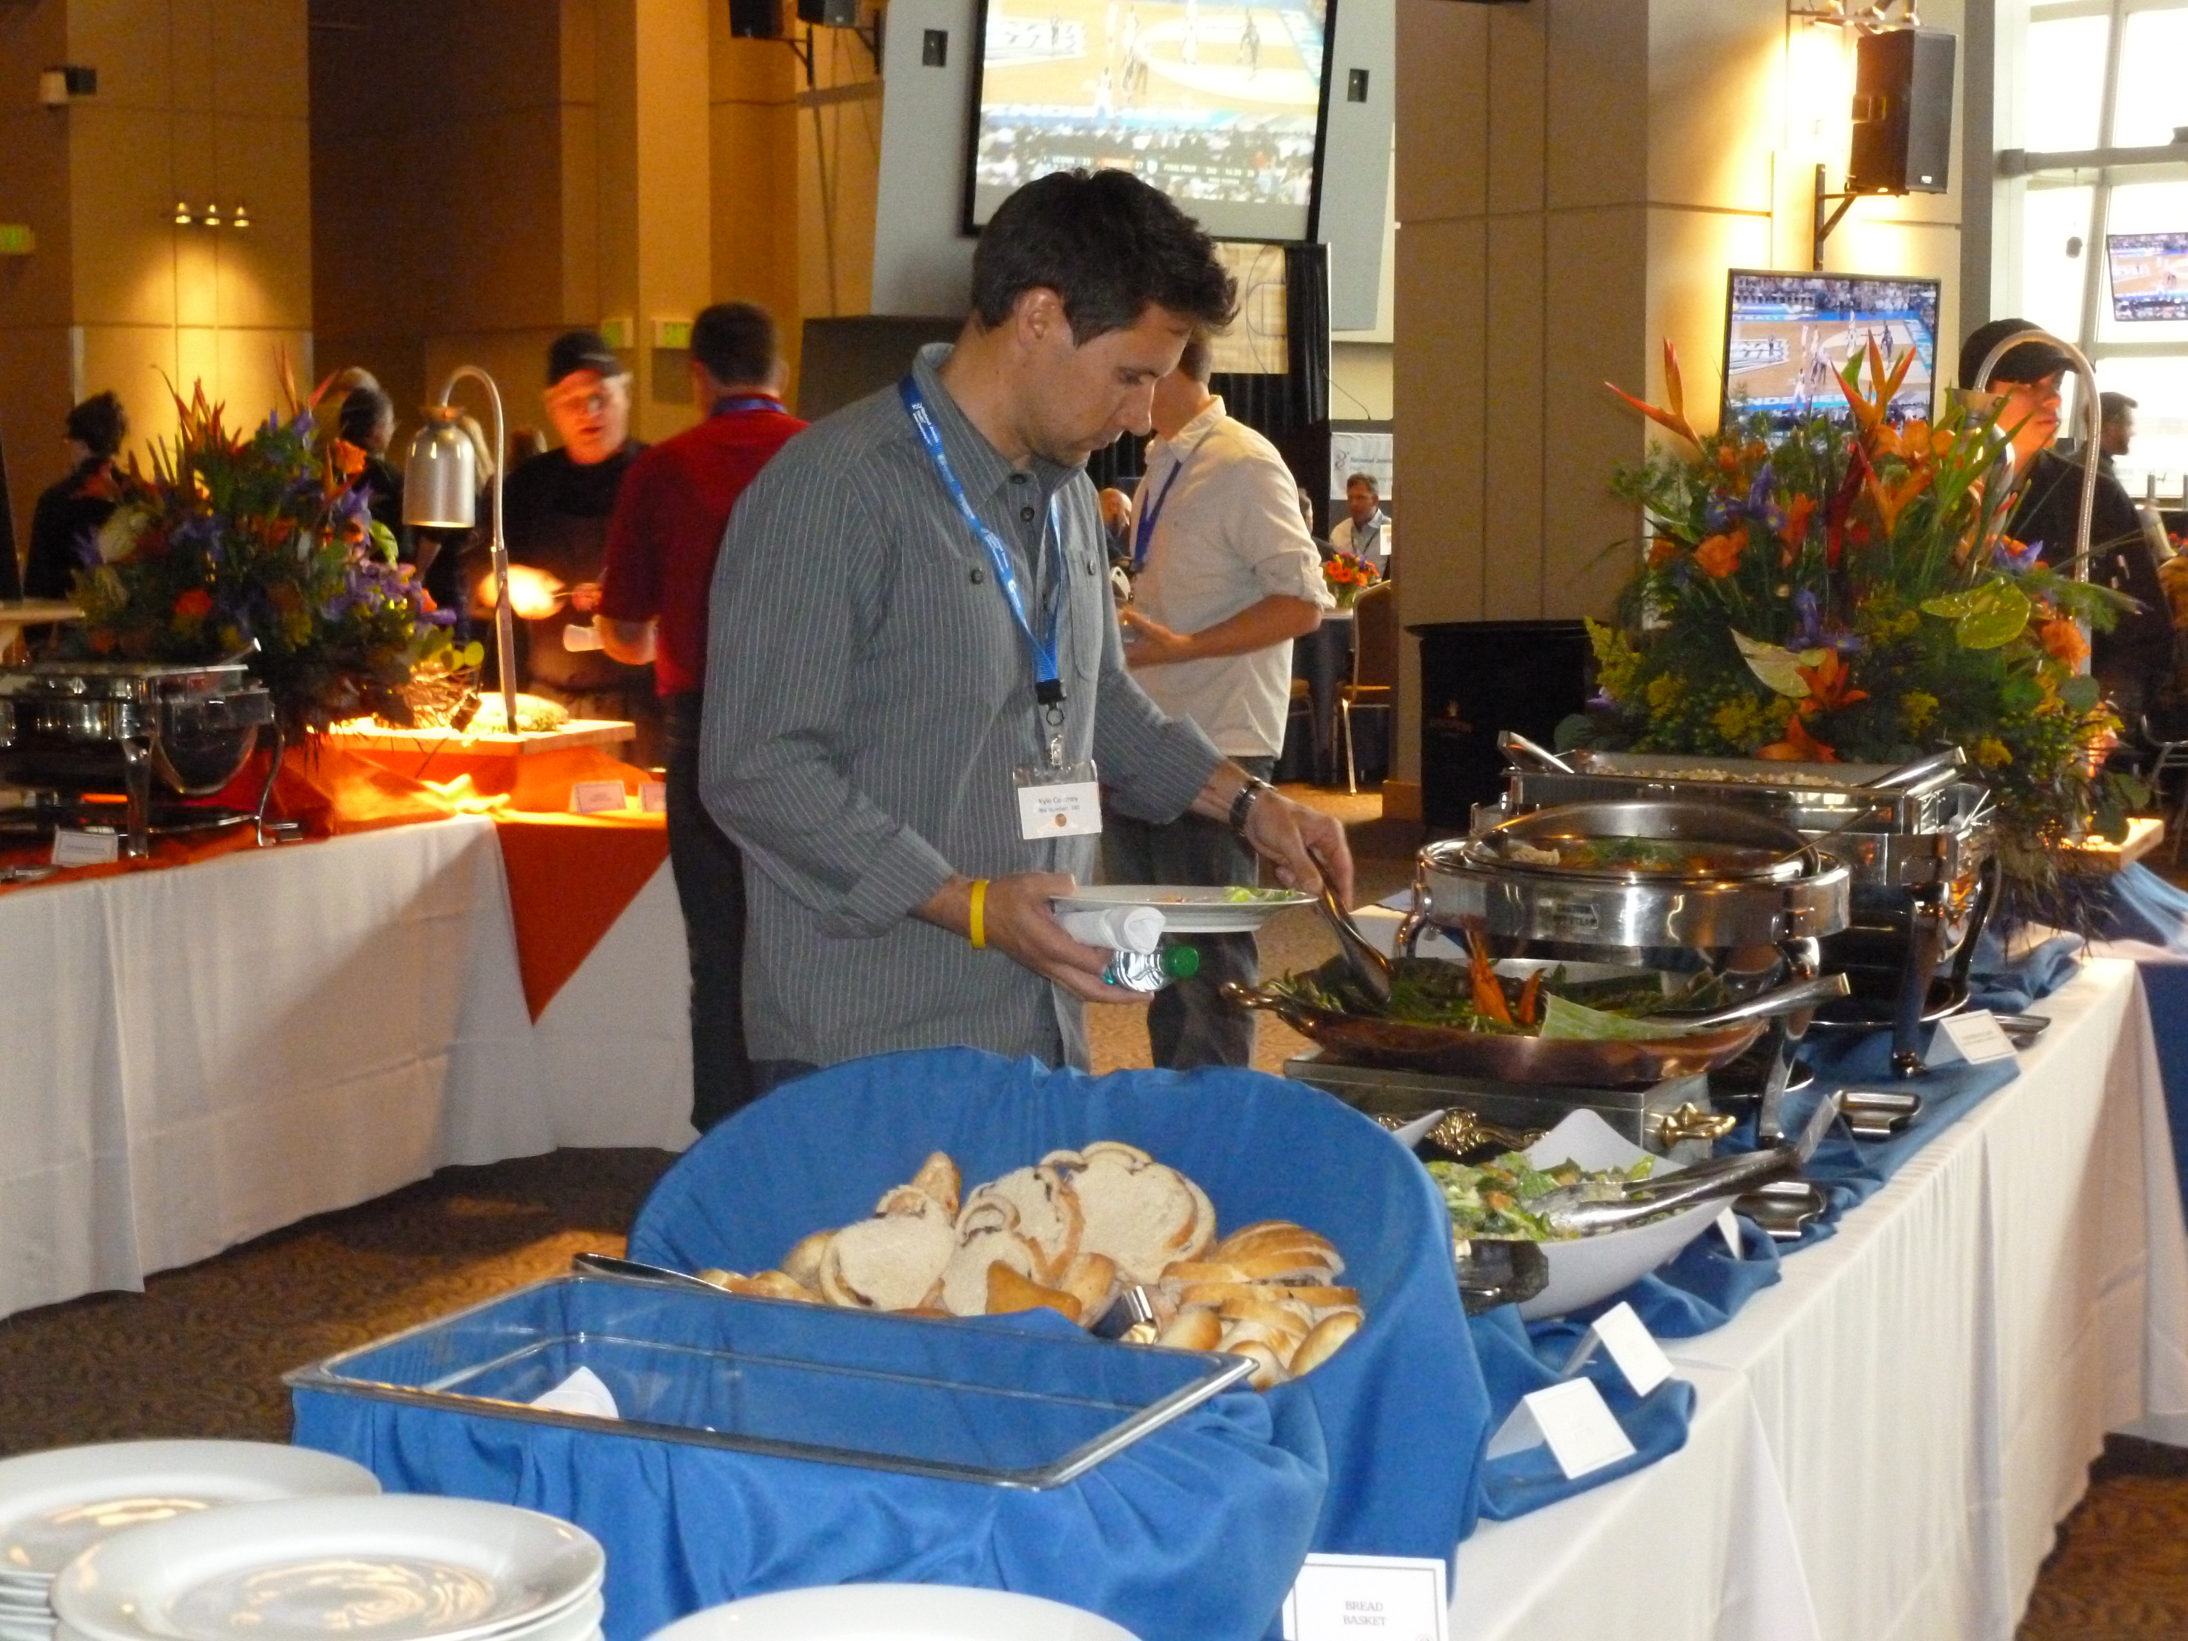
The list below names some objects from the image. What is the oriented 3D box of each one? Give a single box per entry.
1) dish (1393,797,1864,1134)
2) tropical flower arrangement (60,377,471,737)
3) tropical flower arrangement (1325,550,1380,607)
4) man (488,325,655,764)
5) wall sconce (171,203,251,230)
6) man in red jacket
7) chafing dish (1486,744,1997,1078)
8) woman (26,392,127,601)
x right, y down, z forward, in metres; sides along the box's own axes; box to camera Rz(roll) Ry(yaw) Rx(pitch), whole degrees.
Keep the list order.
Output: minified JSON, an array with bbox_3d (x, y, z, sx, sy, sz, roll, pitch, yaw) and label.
[{"bbox_3d":[0.565,0.152,3.652,0.475,0.330,0.465,0,6,0],"label":"dish"},{"bbox_3d":[-1.718,-0.544,7.081,0.820,0.760,0.750,-2,6,-23],"label":"tropical flower arrangement"},{"bbox_3d":[1.222,-1.146,16.165,0.280,0.290,0.280,0,6,0],"label":"tropical flower arrangement"},{"bbox_3d":[-1.118,-0.199,7.566,0.540,1.749,0.420,-1,6,-12],"label":"man"},{"bbox_3d":[-5.973,-4.092,23.112,0.600,0.190,0.200,-4,7,-35],"label":"wall sconce"},{"bbox_3d":[-0.666,-0.101,6.521,0.580,1.756,0.450,-1,6,-15],"label":"man in red jacket"},{"bbox_3d":[0.790,0.084,4.196,0.580,0.355,0.450,3,6,28],"label":"chafing dish"},{"bbox_3d":[-2.852,-0.381,9.809,0.460,1.677,0.340,-4,7,-35],"label":"woman"}]

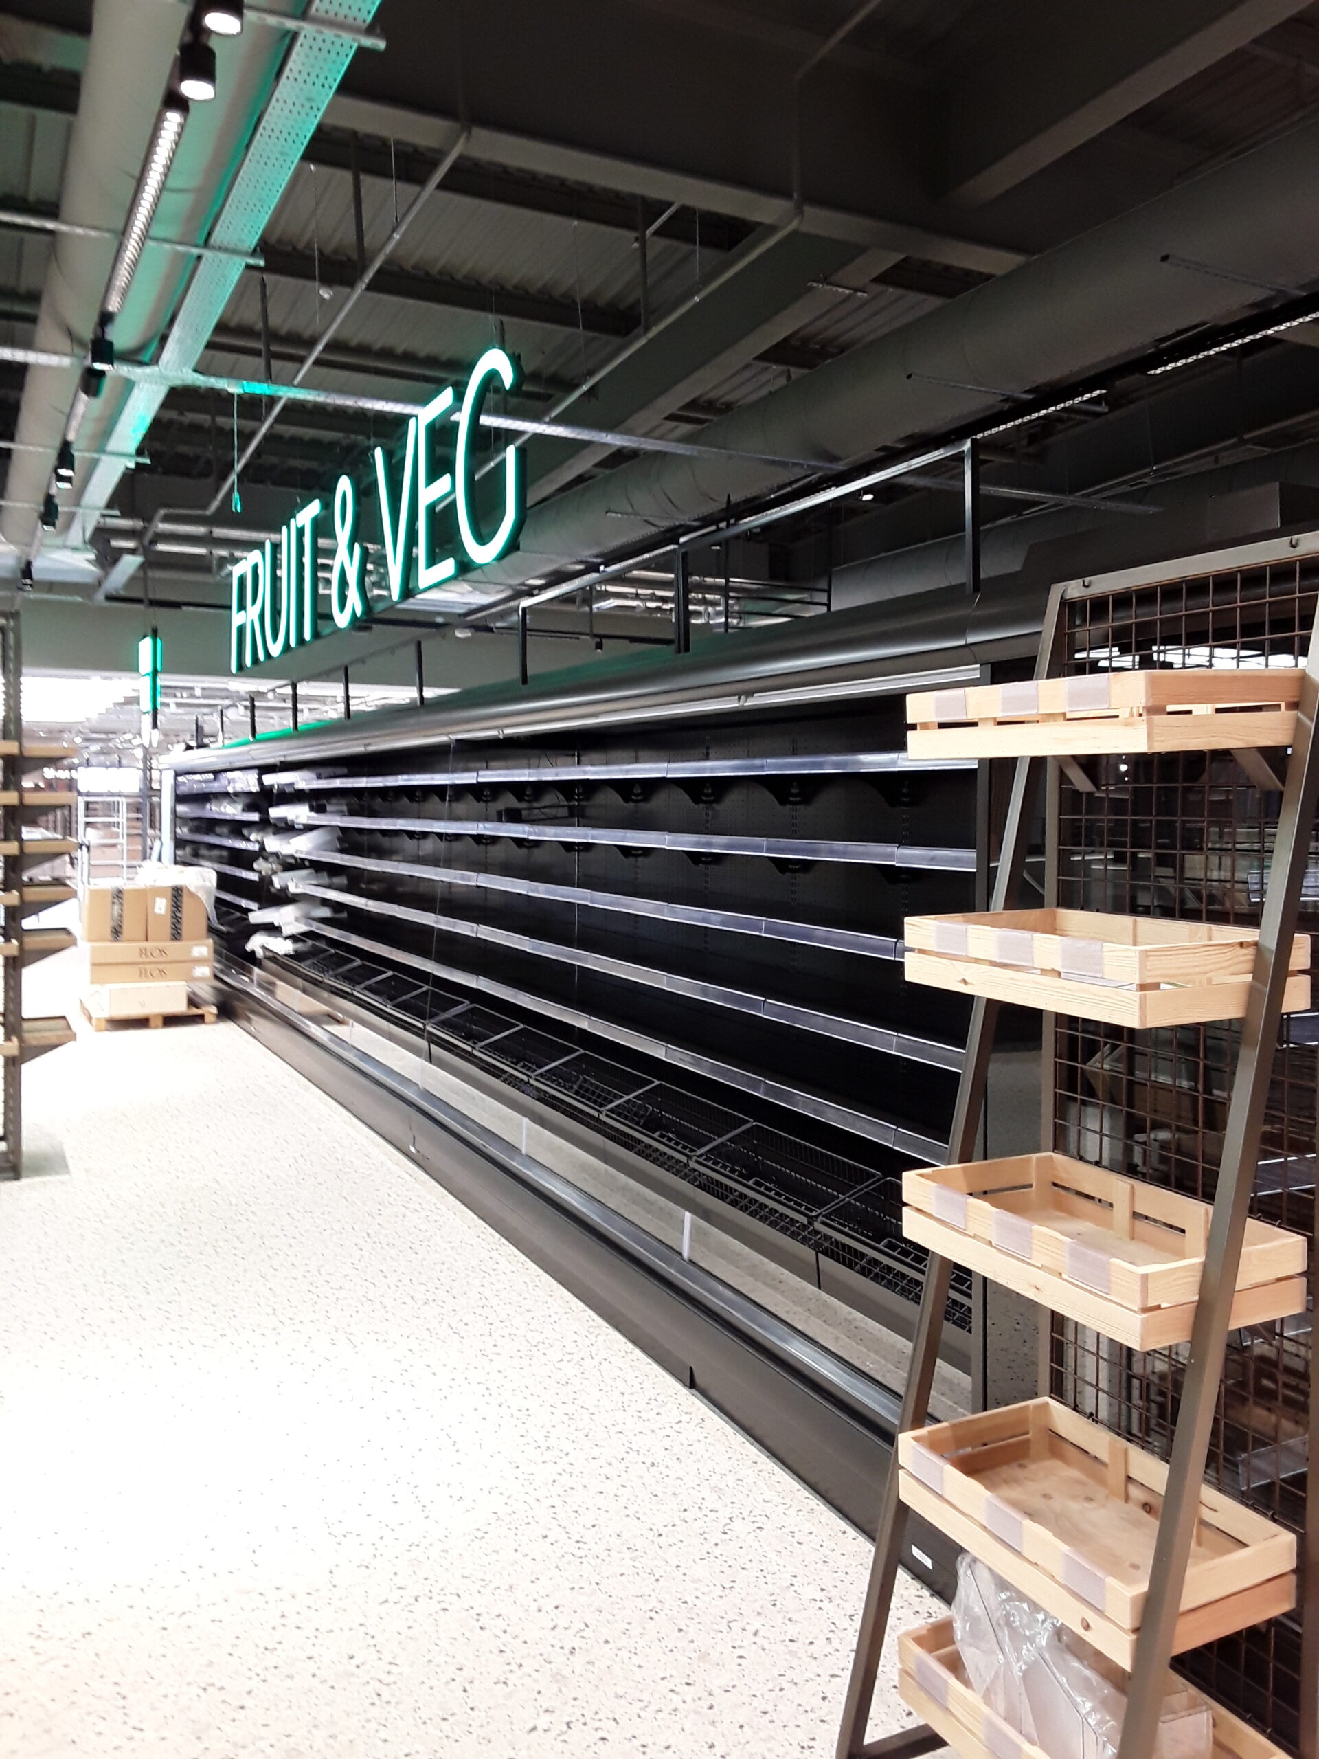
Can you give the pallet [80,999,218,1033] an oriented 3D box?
[{"bbox_3d":[-3.657,0.927,10.156,0.800,0.118,1.100,-1,3,-27],"label":"pallet"}]

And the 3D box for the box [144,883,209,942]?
[{"bbox_3d":[-3.506,0.230,10.263,0.386,0.383,0.460,-1,3,-27],"label":"box"}]

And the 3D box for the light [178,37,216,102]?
[{"bbox_3d":[-1.244,-2.188,3.831,0.092,0.137,0.092,-1,3,-26],"label":"light"}]

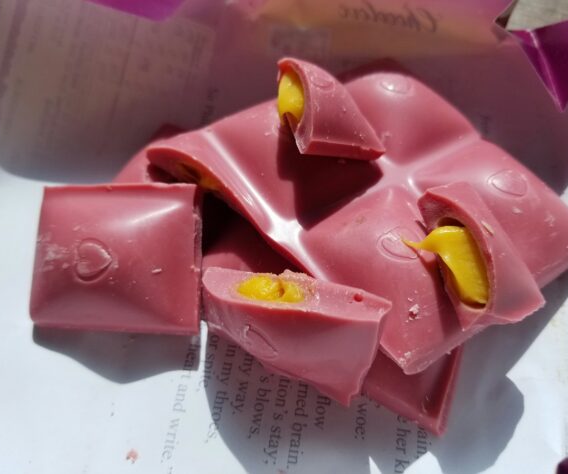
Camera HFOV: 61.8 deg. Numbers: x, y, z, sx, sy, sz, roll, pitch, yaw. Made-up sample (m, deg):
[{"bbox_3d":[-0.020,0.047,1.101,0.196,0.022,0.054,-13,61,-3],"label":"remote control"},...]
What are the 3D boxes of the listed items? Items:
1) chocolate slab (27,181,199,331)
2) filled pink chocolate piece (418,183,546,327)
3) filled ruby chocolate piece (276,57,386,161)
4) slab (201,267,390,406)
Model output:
[{"bbox_3d":[-0.035,0.004,0.098,0.036,0.010,0.029,0,84,10],"label":"chocolate slab"},{"bbox_3d":[0.038,0.002,0.087,0.016,0.010,0.028,-16,73,-25],"label":"filled pink chocolate piece"},{"bbox_3d":[0.011,-0.031,0.108,0.021,0.010,0.029,2,50,-26],"label":"filled ruby chocolate piece"},{"bbox_3d":[-0.002,0.017,0.090,0.036,0.028,0.010,25,41,19],"label":"slab"}]

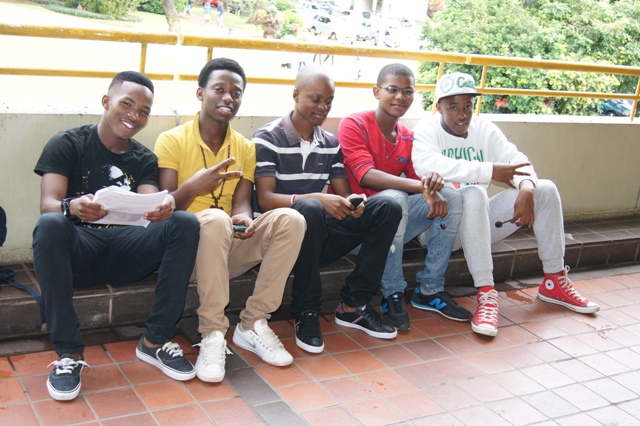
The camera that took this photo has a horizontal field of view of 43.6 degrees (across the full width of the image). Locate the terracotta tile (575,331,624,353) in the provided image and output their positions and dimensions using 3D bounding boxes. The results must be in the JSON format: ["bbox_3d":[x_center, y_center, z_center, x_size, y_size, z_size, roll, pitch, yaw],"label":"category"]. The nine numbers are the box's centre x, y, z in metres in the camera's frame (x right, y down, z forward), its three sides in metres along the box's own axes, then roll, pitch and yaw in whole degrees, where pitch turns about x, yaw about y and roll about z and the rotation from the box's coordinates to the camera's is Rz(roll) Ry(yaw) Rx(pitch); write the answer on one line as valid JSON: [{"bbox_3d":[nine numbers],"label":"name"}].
[{"bbox_3d":[1.214,0.566,3.487,0.154,0.015,0.154,-3,19,-32],"label":"terracotta tile"}]

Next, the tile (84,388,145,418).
[{"bbox_3d":[-0.647,0.608,2.540,0.156,0.012,0.156,-3,19,-32],"label":"tile"}]

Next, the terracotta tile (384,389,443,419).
[{"bbox_3d":[0.319,0.660,2.739,0.155,0.014,0.155,-3,19,-31],"label":"terracotta tile"}]

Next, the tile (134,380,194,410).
[{"bbox_3d":[-0.503,0.595,2.593,0.155,0.014,0.155,-3,19,-31],"label":"tile"}]

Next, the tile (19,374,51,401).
[{"bbox_3d":[-0.865,0.560,2.560,0.154,0.015,0.154,-3,19,-32],"label":"tile"}]

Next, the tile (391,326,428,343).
[{"bbox_3d":[0.345,0.501,3.316,0.154,0.015,0.154,-3,19,-32],"label":"tile"}]

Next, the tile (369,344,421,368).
[{"bbox_3d":[0.292,0.555,3.087,0.155,0.014,0.155,-3,19,-31],"label":"tile"}]

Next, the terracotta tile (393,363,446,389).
[{"bbox_3d":[0.375,0.605,2.955,0.155,0.014,0.155,-3,19,-31],"label":"terracotta tile"}]

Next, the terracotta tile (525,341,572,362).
[{"bbox_3d":[0.931,0.579,3.295,0.155,0.014,0.155,-3,19,-31],"label":"terracotta tile"}]

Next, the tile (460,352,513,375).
[{"bbox_3d":[0.655,0.593,3.138,0.154,0.015,0.154,-3,19,-32],"label":"tile"}]

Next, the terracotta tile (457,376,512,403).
[{"bbox_3d":[0.606,0.654,2.942,0.156,0.012,0.156,-3,19,-32],"label":"terracotta tile"}]

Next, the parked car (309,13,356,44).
[{"bbox_3d":[0.946,-12.460,54.000,1.680,1.480,3.900,-5,19,-34],"label":"parked car"}]

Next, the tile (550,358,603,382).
[{"bbox_3d":[1.029,0.634,3.204,0.156,0.012,0.156,-3,19,-32],"label":"tile"}]

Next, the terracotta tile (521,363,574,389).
[{"bbox_3d":[0.880,0.636,3.093,0.154,0.015,0.154,-3,19,-32],"label":"terracotta tile"}]

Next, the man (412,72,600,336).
[{"bbox_3d":[0.828,-0.105,3.741,0.826,1.029,0.834,-1,17,-26],"label":"man"}]

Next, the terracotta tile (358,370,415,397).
[{"bbox_3d":[0.236,0.611,2.870,0.155,0.014,0.155,-3,19,-31],"label":"terracotta tile"}]

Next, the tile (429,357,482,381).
[{"bbox_3d":[0.519,0.601,3.046,0.153,0.014,0.156,-3,18,-31],"label":"tile"}]

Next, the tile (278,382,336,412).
[{"bbox_3d":[-0.043,0.633,2.727,0.156,0.012,0.156,-3,19,-32],"label":"tile"}]

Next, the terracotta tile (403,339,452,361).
[{"bbox_3d":[0.431,0.552,3.183,0.153,0.014,0.156,-3,18,-31],"label":"terracotta tile"}]

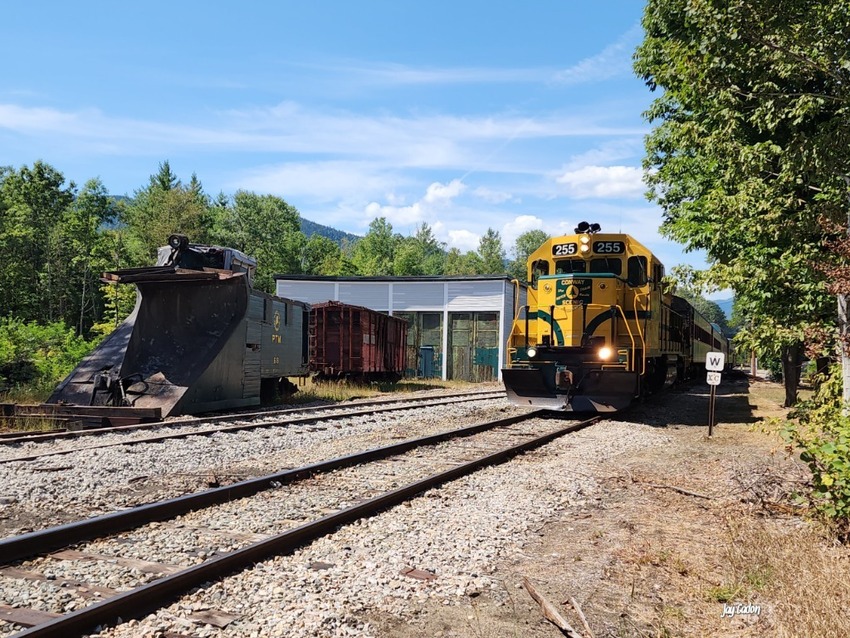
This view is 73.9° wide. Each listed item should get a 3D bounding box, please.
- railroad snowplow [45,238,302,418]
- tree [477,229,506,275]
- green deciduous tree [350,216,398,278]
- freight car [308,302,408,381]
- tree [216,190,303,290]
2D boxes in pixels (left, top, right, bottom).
[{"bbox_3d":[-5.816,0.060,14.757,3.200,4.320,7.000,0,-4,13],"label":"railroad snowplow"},{"bbox_3d":[8.201,-2.390,70.305,4.400,17.720,4.400,1,-4,0],"label":"tree"},{"bbox_3d":[-6.006,-3.027,66.323,6.000,18.030,6.000,1,-4,0],"label":"green deciduous tree"},{"bbox_3d":[-3.673,1.708,34.633,2.950,4.500,11.000,0,-4,11],"label":"freight car"},{"bbox_3d":[-15.109,-3.336,50.301,8.000,16.300,8.000,1,-4,0],"label":"tree"}]

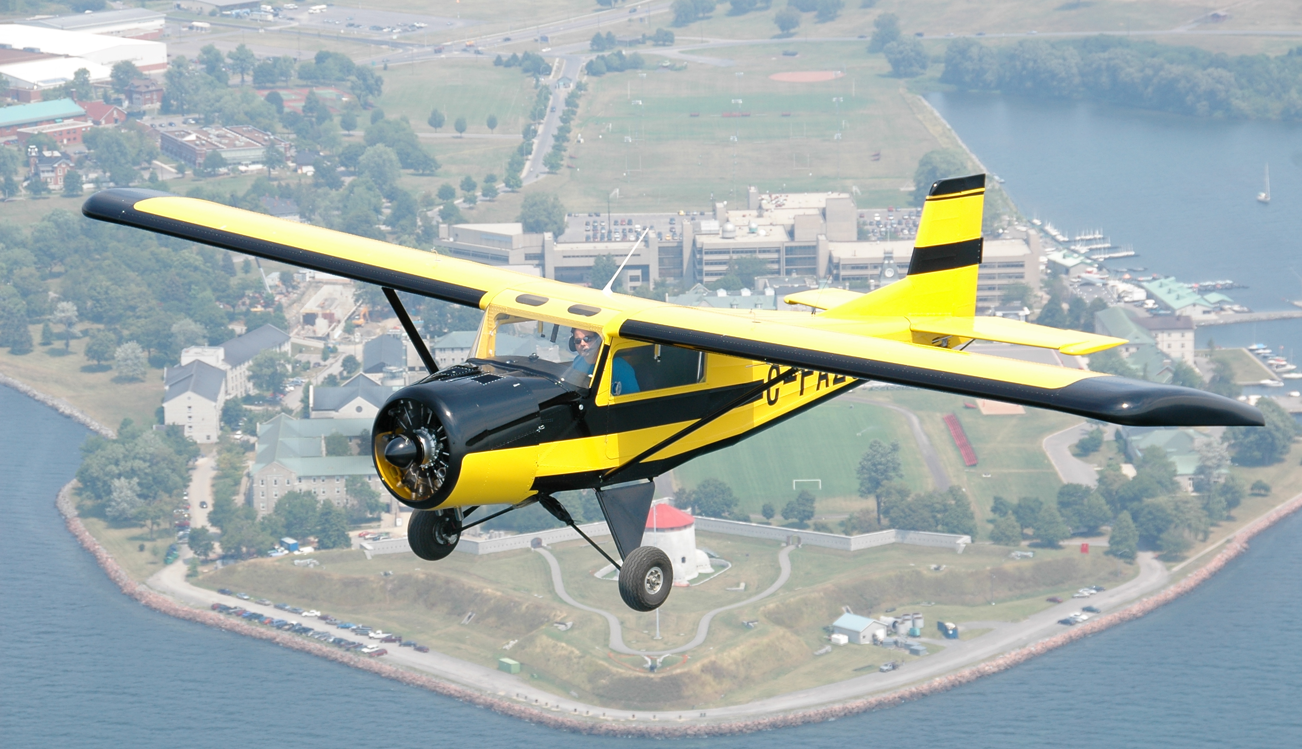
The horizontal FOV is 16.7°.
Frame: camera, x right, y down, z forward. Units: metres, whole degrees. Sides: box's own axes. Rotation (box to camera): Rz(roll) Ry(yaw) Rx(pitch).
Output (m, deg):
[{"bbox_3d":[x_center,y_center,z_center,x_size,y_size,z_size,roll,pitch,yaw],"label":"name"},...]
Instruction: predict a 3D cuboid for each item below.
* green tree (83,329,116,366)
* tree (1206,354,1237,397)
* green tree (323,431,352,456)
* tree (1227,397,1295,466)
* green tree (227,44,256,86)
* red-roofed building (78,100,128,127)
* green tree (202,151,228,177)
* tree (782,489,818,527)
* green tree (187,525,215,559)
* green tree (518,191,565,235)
[{"bbox_3d":[-185.917,-9.333,1497.210,10.459,12.040,10.459,-3,11,-7],"label":"green tree"},{"bbox_3d":[173.168,1.131,1349.850,9.900,14.210,9.600,-2,13,0],"label":"tree"},{"bbox_3d":[-90.763,23.966,1283.062,7.640,14.800,7.420,-2,13,0],"label":"green tree"},{"bbox_3d":[179.317,16.237,1306.747,19.766,18.801,19.766,0,11,8],"label":"tree"},{"bbox_3d":[-191.330,-144.490,2071.940,13.290,18.420,13.290,-2,12,0],"label":"green tree"},{"bbox_3d":[-234.553,-111.488,1889.365,18.500,8.000,15.000,11,18,43],"label":"red-roofed building"},{"bbox_3d":[-187.360,-90.733,1908.392,10.487,9.927,10.487,-2,11,-5],"label":"green tree"},{"bbox_3d":[41.180,36.950,1239.530,9.090,9.210,9.090,-2,12,0],"label":"tree"},{"bbox_3d":[-123.020,45.920,1212.400,7.220,8.890,7.220,-2,12,0],"label":"green tree"},{"bbox_3d":[-40.130,-57.917,1619.892,17.820,16.820,17.280,-2,13,0],"label":"green tree"}]

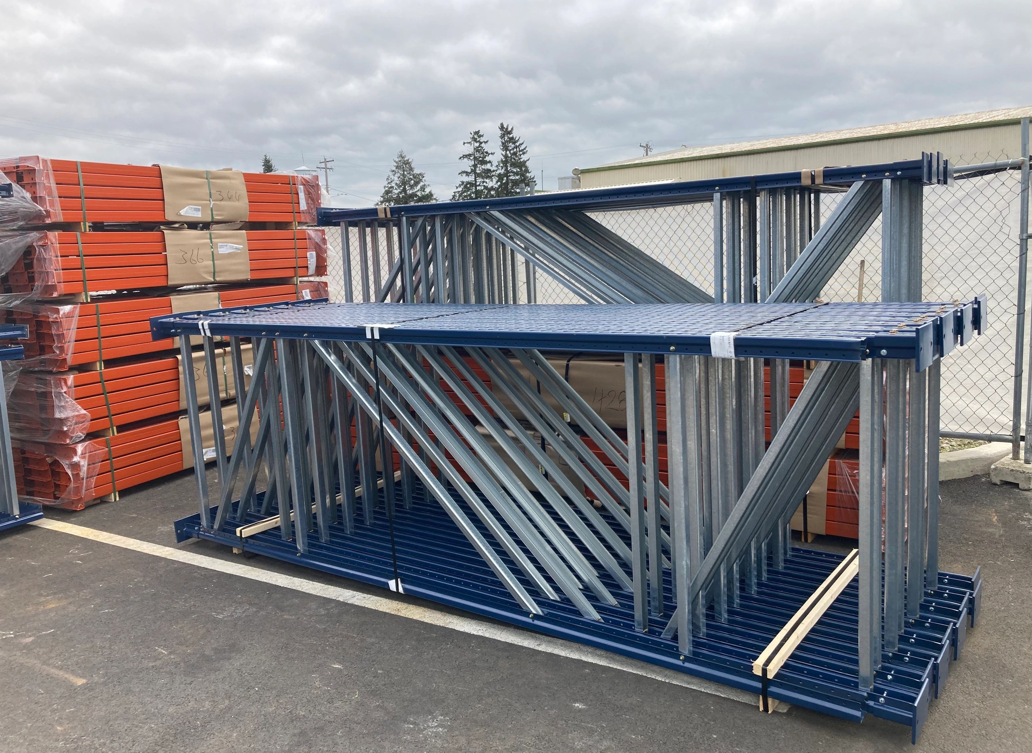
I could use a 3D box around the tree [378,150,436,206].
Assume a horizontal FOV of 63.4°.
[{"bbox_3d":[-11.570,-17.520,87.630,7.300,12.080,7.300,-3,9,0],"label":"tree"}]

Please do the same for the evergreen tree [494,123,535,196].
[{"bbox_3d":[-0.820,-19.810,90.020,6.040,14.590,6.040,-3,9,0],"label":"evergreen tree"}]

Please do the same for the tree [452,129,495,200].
[{"bbox_3d":[-4.290,-19.350,90.000,5.690,14.100,5.690,-3,9,0],"label":"tree"}]

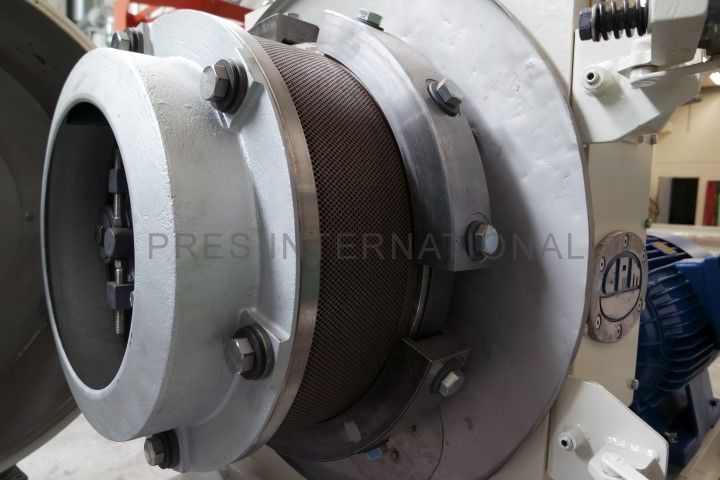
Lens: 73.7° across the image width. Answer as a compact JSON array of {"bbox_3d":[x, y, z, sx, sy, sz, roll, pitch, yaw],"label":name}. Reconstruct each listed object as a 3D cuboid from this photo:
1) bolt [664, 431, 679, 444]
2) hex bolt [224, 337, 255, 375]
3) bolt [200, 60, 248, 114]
[{"bbox_3d":[0.973,0.618,1.500,0.041,0.025,0.041,6,6,45],"label":"bolt"},{"bbox_3d":[-0.127,0.122,0.509,0.036,0.036,0.016,6,6,45],"label":"hex bolt"},{"bbox_3d":[-0.154,-0.172,0.536,0.058,0.058,0.031,6,6,45],"label":"bolt"}]

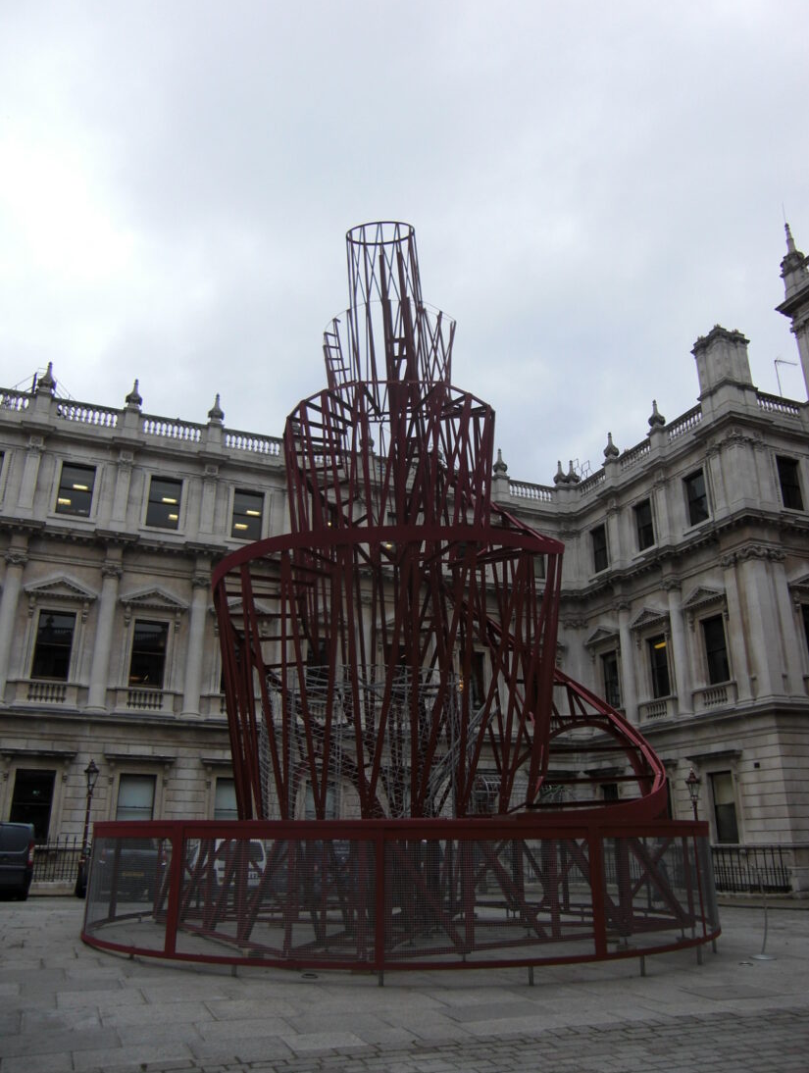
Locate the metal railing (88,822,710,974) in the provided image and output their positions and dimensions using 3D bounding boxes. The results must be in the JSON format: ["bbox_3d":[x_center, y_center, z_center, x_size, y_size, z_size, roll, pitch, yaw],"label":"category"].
[{"bbox_3d":[-0.044,5.423,13.624,9.500,1.526,9.500,8,-22,-22],"label":"metal railing"}]

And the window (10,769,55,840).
[{"bbox_3d":[-11.268,8.195,26.420,1.130,2.256,0.200,8,-22,-22],"label":"window"}]

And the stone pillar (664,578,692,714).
[{"bbox_3d":[9.581,3.891,30.503,0.450,5.015,0.640,8,-22,-22],"label":"stone pillar"}]

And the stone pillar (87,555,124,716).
[{"bbox_3d":[-10.165,3.338,29.634,0.673,5.199,0.600,9,-22,-21],"label":"stone pillar"}]

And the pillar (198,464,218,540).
[{"bbox_3d":[-7.370,-1.273,32.927,0.527,3.038,0.300,8,-22,-22],"label":"pillar"}]

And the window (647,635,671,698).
[{"bbox_3d":[9.515,4.848,32.551,0.200,2.257,1.060,9,-22,-21],"label":"window"}]

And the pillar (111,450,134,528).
[{"bbox_3d":[-10.266,-1.687,31.735,0.527,3.038,0.300,8,-22,-22],"label":"pillar"}]

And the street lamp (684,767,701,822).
[{"bbox_3d":[8.863,8.977,26.274,0.415,3.894,0.415,8,-22,-22],"label":"street lamp"}]

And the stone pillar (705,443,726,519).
[{"bbox_3d":[11.151,-1.997,31.002,0.300,2.914,0.511,8,-22,-22],"label":"stone pillar"}]

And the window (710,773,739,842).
[{"bbox_3d":[10.137,8.598,27.670,0.200,2.228,1.050,8,-22,-22],"label":"window"}]

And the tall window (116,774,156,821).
[{"bbox_3d":[-8.856,8.988,28.708,1.184,2.213,0.220,8,-22,-22],"label":"tall window"}]

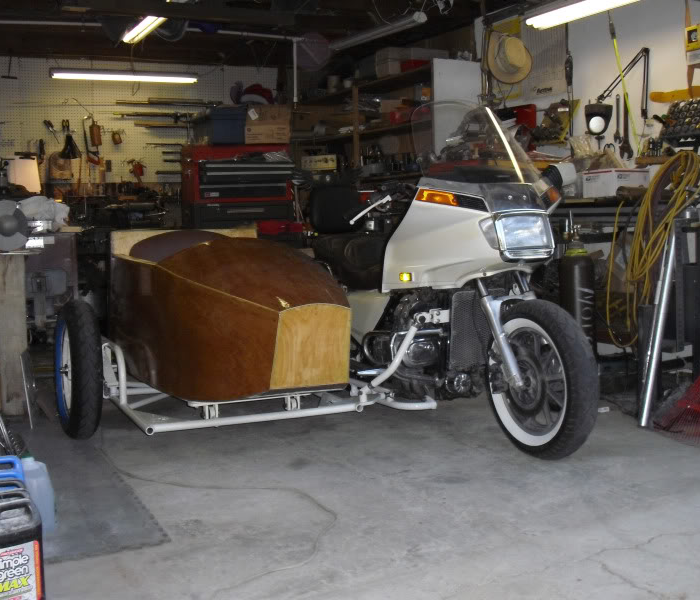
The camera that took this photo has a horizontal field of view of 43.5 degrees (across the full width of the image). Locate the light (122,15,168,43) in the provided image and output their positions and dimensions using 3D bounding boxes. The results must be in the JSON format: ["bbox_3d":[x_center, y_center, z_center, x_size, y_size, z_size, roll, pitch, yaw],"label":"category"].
[{"bbox_3d":[-1.110,-1.588,4.964,0.120,0.090,1.200,-4,6,-26],"label":"light"}]

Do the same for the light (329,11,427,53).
[{"bbox_3d":[0.136,-1.680,5.441,0.110,0.080,1.250,-4,6,-26],"label":"light"}]

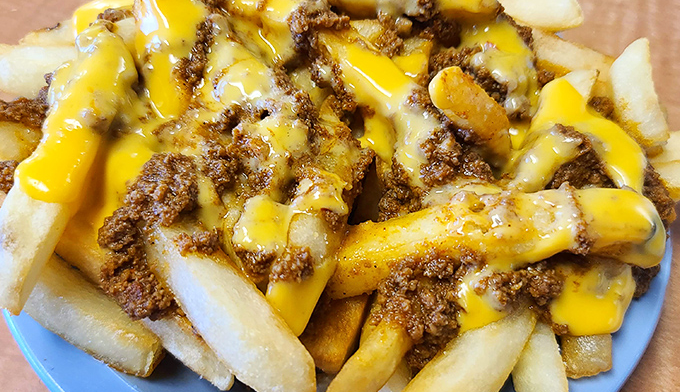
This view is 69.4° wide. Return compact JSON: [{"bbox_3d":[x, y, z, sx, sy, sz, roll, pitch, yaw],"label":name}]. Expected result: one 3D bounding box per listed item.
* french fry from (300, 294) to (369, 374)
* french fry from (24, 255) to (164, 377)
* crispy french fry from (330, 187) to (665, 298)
[{"bbox_3d":[0.000,0.036,0.147,0.015,0.013,0.029,19,86,11],"label":"french fry"},{"bbox_3d":[-0.077,0.036,0.149,0.049,0.013,0.013,27,34,13],"label":"french fry"},{"bbox_3d":[0.045,0.014,0.141,0.092,0.017,0.019,-5,56,-2],"label":"crispy french fry"}]

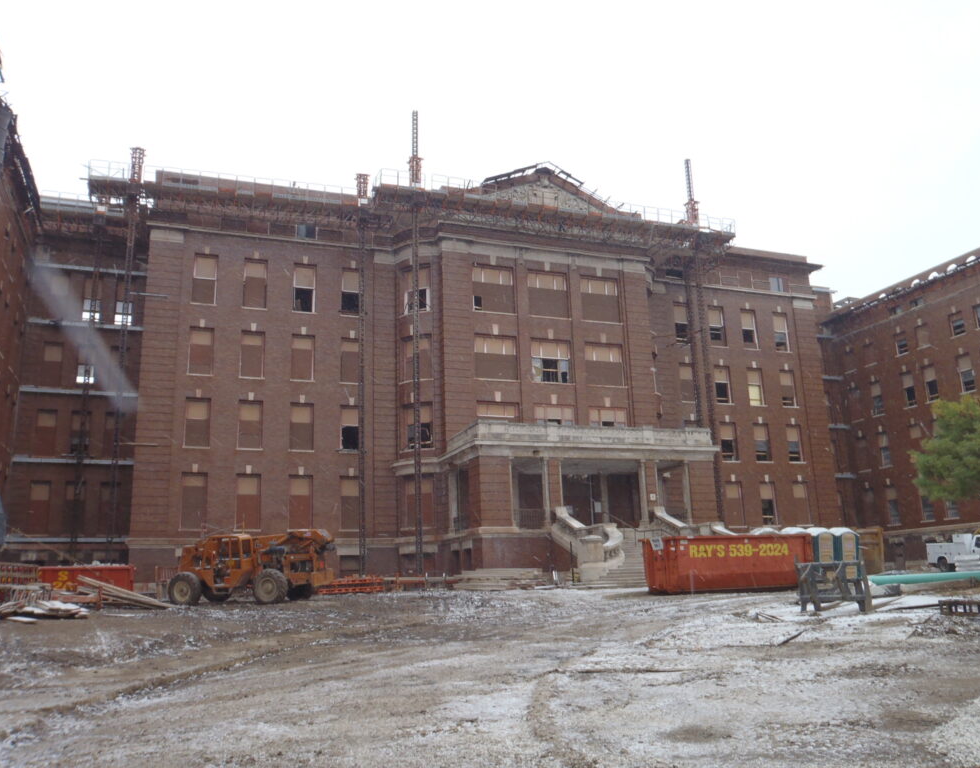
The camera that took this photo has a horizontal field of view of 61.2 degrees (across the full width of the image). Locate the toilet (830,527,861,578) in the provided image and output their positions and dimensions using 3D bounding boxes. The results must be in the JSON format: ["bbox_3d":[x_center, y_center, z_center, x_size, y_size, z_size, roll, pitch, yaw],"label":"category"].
[{"bbox_3d":[15.715,7.756,37.446,1.120,2.300,1.200,1,-14,-12],"label":"toilet"}]

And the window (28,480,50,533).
[{"bbox_3d":[-22.462,6.213,41.342,0.947,2.637,0.170,3,-15,-20],"label":"window"}]

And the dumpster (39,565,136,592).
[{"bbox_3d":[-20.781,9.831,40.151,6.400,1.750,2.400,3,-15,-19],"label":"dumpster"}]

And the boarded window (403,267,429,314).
[{"bbox_3d":[-4.519,-5.708,50.557,2.016,3.034,0.300,-8,-15,23],"label":"boarded window"}]

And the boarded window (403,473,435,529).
[{"bbox_3d":[-3.794,6.258,44.288,1.860,2.823,0.160,-8,-15,22],"label":"boarded window"}]

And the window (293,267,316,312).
[{"bbox_3d":[-9.995,-5.140,44.829,1.126,2.714,0.170,3,-15,-20],"label":"window"}]

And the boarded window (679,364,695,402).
[{"bbox_3d":[14.379,-0.074,59.883,1.350,2.803,0.200,3,-15,-20],"label":"boarded window"}]

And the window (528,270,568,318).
[{"bbox_3d":[3.337,-5.013,47.143,2.445,2.714,0.170,3,-15,-20],"label":"window"}]

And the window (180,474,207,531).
[{"bbox_3d":[-14.424,5.744,40.345,1.126,2.726,0.170,3,-15,-20],"label":"window"}]

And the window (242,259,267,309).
[{"bbox_3d":[-12.390,-5.278,43.935,1.126,2.714,0.170,3,-15,-20],"label":"window"}]

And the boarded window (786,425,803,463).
[{"bbox_3d":[19.855,3.949,54.089,1.126,2.496,0.170,3,-15,-20],"label":"boarded window"}]

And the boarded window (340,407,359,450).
[{"bbox_3d":[-7.542,2.456,45.039,1.211,2.562,0.160,3,-15,-20],"label":"boarded window"}]

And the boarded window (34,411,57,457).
[{"bbox_3d":[-26.220,2.955,49.100,1.066,2.802,0.200,3,-15,-20],"label":"boarded window"}]

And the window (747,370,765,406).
[{"bbox_3d":[17.340,0.261,54.052,1.126,2.483,0.170,3,-15,-20],"label":"window"}]

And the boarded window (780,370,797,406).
[{"bbox_3d":[19.740,0.399,54.947,1.126,2.483,0.170,3,-15,-20],"label":"boarded window"}]

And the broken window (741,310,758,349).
[{"bbox_3d":[19.746,-4.098,62.987,1.350,3.085,0.200,3,-15,-20],"label":"broken window"}]

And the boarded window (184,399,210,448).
[{"bbox_3d":[-14.935,2.043,42.336,1.211,2.562,0.160,3,-15,-20],"label":"boarded window"}]

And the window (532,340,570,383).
[{"bbox_3d":[3.577,-1.257,47.383,2.359,2.530,0.160,3,-15,-20],"label":"window"}]

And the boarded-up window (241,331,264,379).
[{"bbox_3d":[-13.951,-1.686,48.815,1.396,2.855,0.200,3,-15,-21],"label":"boarded-up window"}]

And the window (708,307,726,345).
[{"bbox_3d":[16.890,-4.213,61.528,1.396,3.150,0.200,3,-15,-21],"label":"window"}]

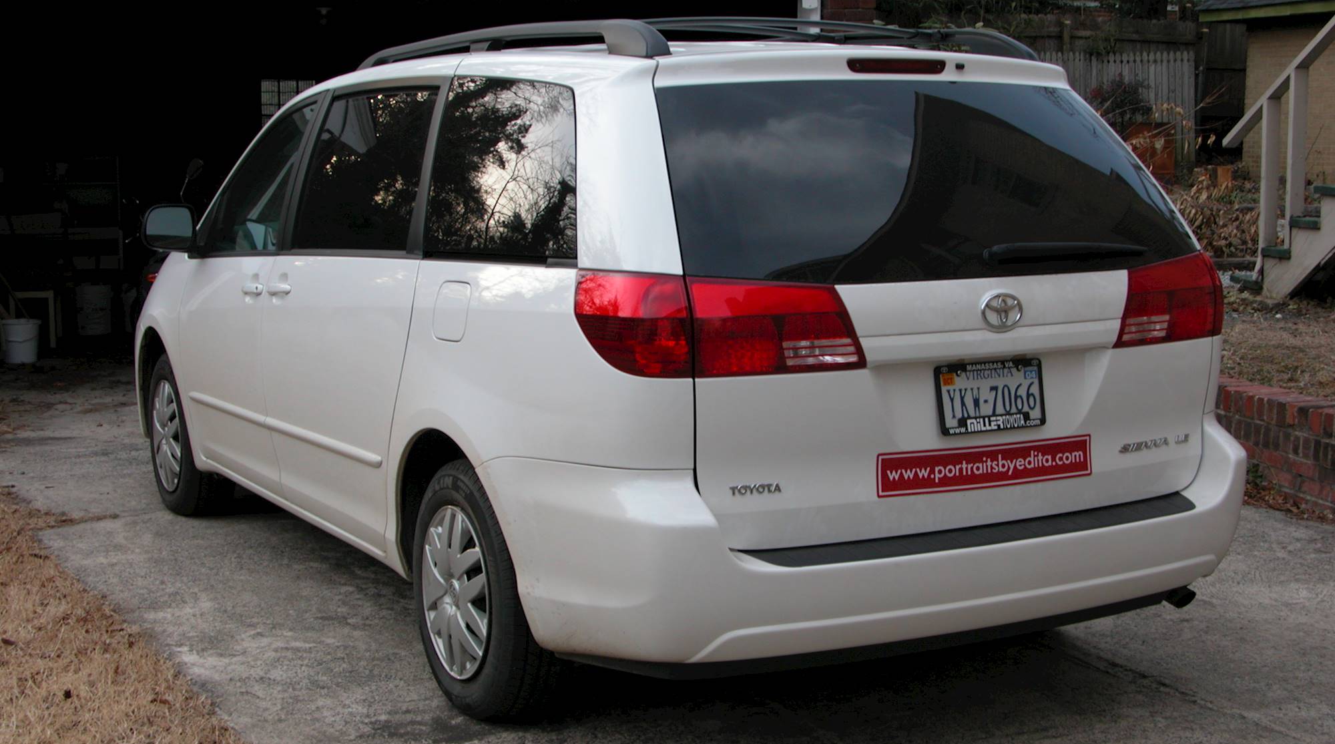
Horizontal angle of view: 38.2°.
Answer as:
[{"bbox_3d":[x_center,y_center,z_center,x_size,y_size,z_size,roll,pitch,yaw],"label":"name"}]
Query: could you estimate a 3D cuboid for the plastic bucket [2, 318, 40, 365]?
[{"bbox_3d":[-4.559,-0.217,13.600,0.295,0.300,0.295,0,6,0],"label":"plastic bucket"}]

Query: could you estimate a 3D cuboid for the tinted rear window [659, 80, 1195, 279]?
[{"bbox_3d":[0.633,-0.461,4.616,1.509,0.642,0.093,-4,-31,-28],"label":"tinted rear window"}]

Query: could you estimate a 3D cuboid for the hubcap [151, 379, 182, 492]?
[{"bbox_3d":[-1.961,0.252,7.579,0.059,0.435,0.435,-4,8,-28],"label":"hubcap"}]

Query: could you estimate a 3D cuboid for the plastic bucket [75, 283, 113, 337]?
[{"bbox_3d":[-4.549,-0.488,15.300,0.310,0.385,0.310,0,6,0],"label":"plastic bucket"}]

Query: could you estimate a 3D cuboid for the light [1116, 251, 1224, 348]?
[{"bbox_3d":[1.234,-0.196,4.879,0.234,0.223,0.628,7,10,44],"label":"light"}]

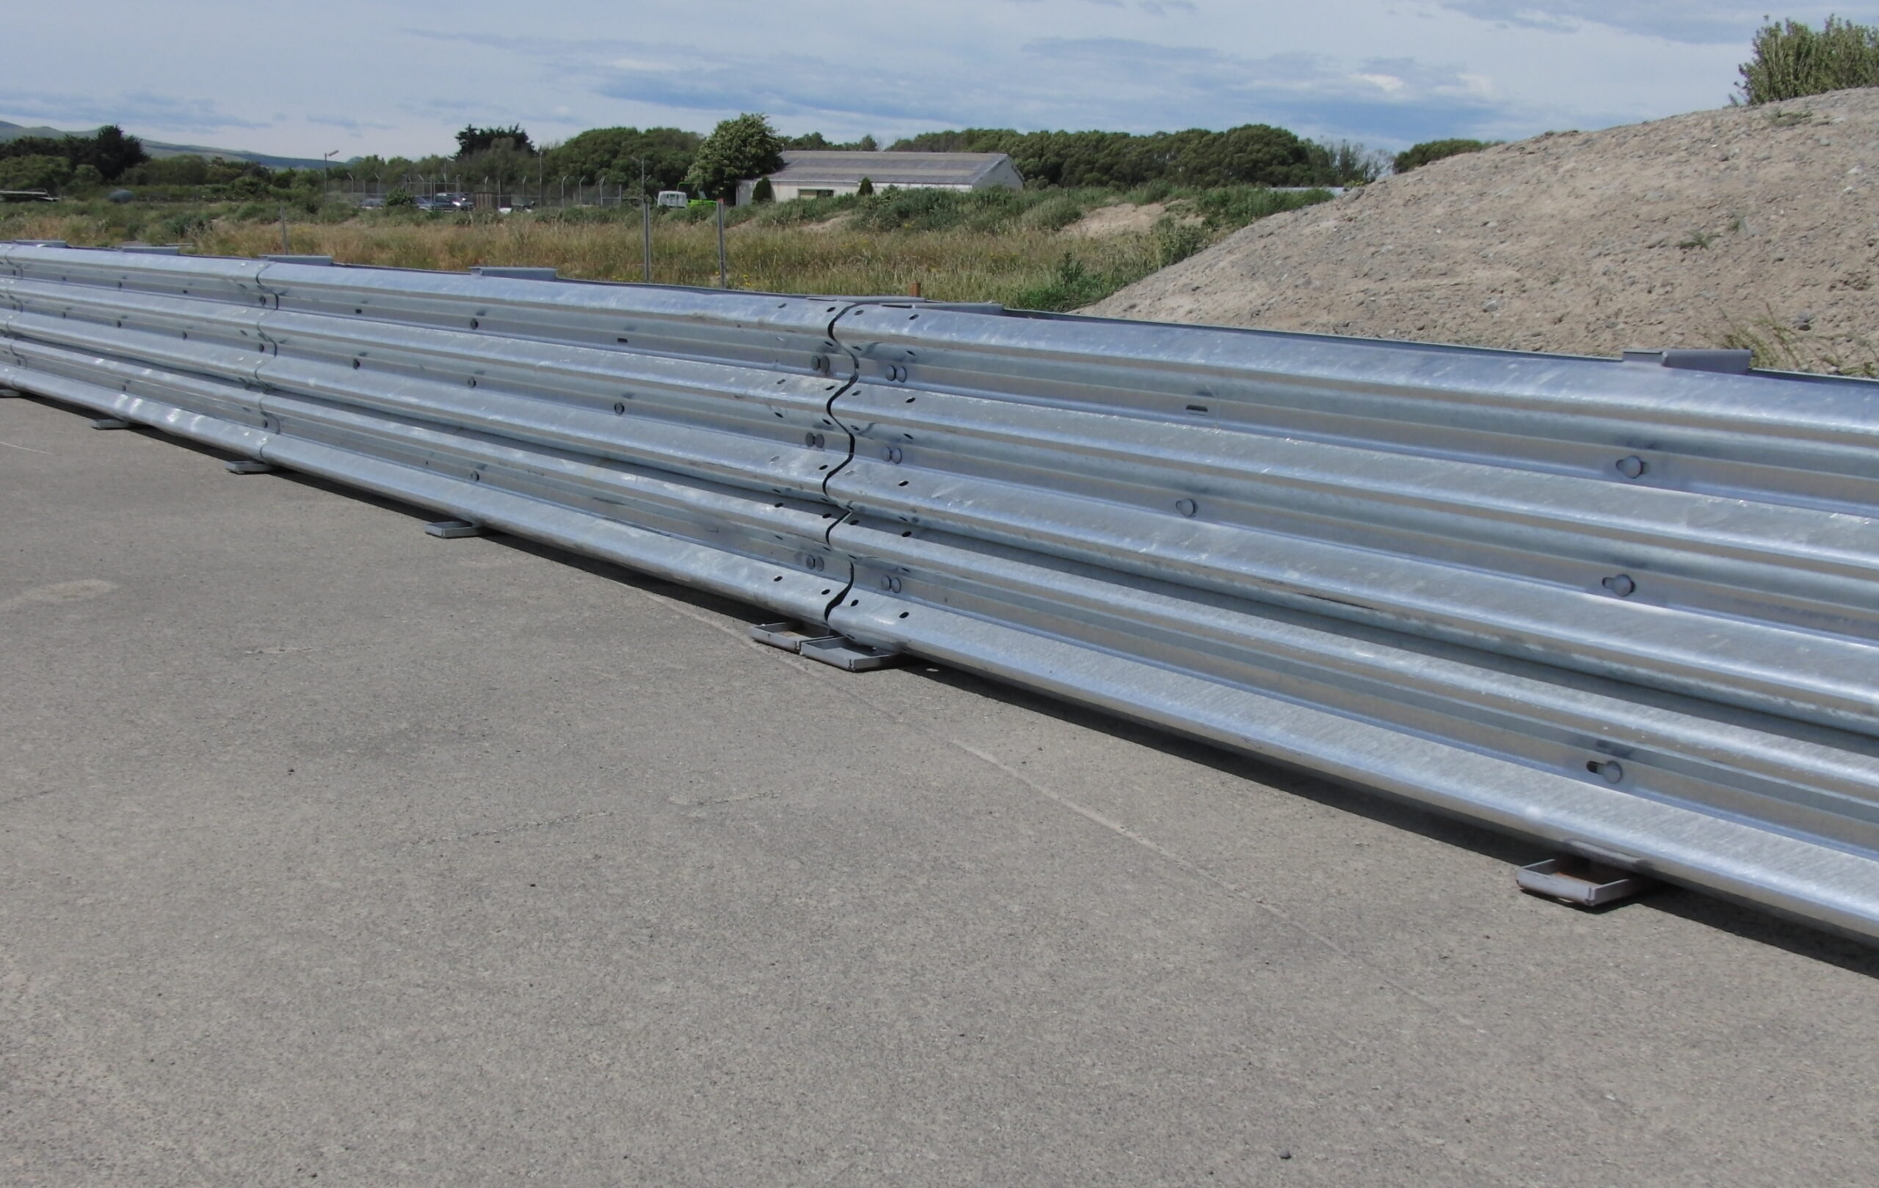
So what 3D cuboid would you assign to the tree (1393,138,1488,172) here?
[{"bbox_3d":[36.907,-30.284,142.200,8.300,5.800,7.500,0,11,0],"label":"tree"}]

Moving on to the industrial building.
[{"bbox_3d":[-4.228,-28.865,138.971,18.300,4.800,9.800,5,12,22],"label":"industrial building"}]

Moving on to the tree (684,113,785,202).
[{"bbox_3d":[-14.252,-29.986,136.006,6.900,7.200,6.700,0,11,0],"label":"tree"}]

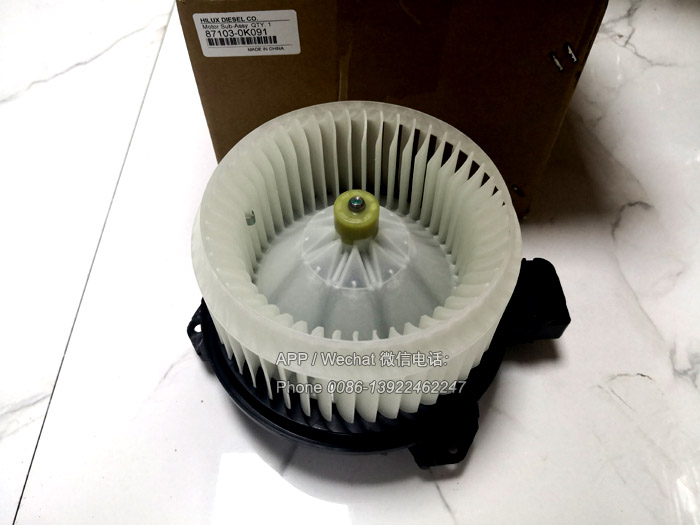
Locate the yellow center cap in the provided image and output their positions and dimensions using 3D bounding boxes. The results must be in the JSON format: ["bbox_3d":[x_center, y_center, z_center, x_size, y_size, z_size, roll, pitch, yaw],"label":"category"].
[{"bbox_3d":[0.003,-0.022,0.255,0.021,0.014,0.021,0,54,0],"label":"yellow center cap"}]

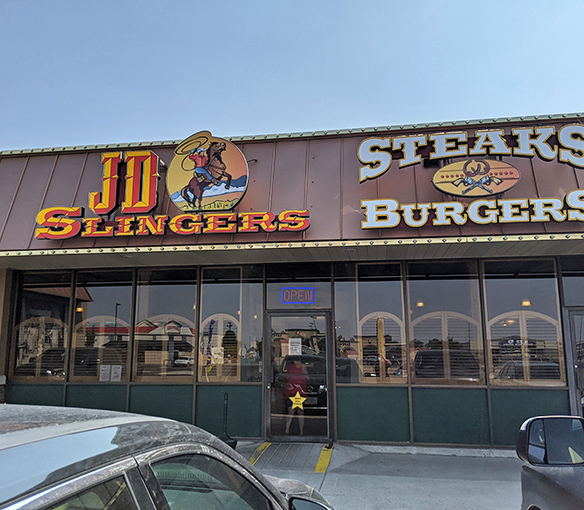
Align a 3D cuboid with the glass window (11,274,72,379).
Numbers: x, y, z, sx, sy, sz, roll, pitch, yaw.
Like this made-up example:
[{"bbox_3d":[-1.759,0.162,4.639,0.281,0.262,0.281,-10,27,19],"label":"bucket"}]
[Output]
[{"bbox_3d":[-4.677,1.307,9.886,1.148,2.041,0.080,-2,-9,9],"label":"glass window"}]

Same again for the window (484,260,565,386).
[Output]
[{"bbox_3d":[3.749,1.083,8.596,1.176,2.041,0.080,-2,-9,9],"label":"window"}]

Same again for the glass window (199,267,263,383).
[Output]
[{"bbox_3d":[-1.088,1.211,9.336,1.178,2.041,0.080,-2,-9,9],"label":"glass window"}]

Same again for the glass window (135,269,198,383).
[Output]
[{"bbox_3d":[-2.289,1.243,9.520,1.174,2.041,0.080,-2,-9,9],"label":"glass window"}]

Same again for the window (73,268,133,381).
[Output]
[{"bbox_3d":[-3.490,1.275,9.704,1.175,2.041,0.080,-2,-9,9],"label":"window"}]

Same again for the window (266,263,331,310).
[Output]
[{"bbox_3d":[0.116,0.560,9.253,1.182,0.786,0.080,-2,-9,9],"label":"window"}]

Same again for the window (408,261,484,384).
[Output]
[{"bbox_3d":[2.540,1.115,8.781,1.189,2.041,0.080,-2,-9,9],"label":"window"}]

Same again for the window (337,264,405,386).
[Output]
[{"bbox_3d":[1.327,1.147,8.967,1.187,2.041,0.080,-2,-9,9],"label":"window"}]

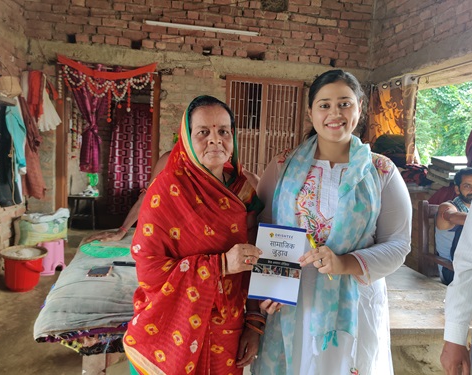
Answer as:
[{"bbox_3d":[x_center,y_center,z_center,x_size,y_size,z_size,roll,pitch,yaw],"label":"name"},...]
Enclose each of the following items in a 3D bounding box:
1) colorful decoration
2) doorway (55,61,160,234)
[{"bbox_3d":[-1.304,-0.980,3.990,0.980,0.622,0.070,2,6,-11],"label":"colorful decoration"},{"bbox_3d":[-1.342,-0.335,4.124,1.039,1.887,0.160,2,6,-11],"label":"doorway"}]

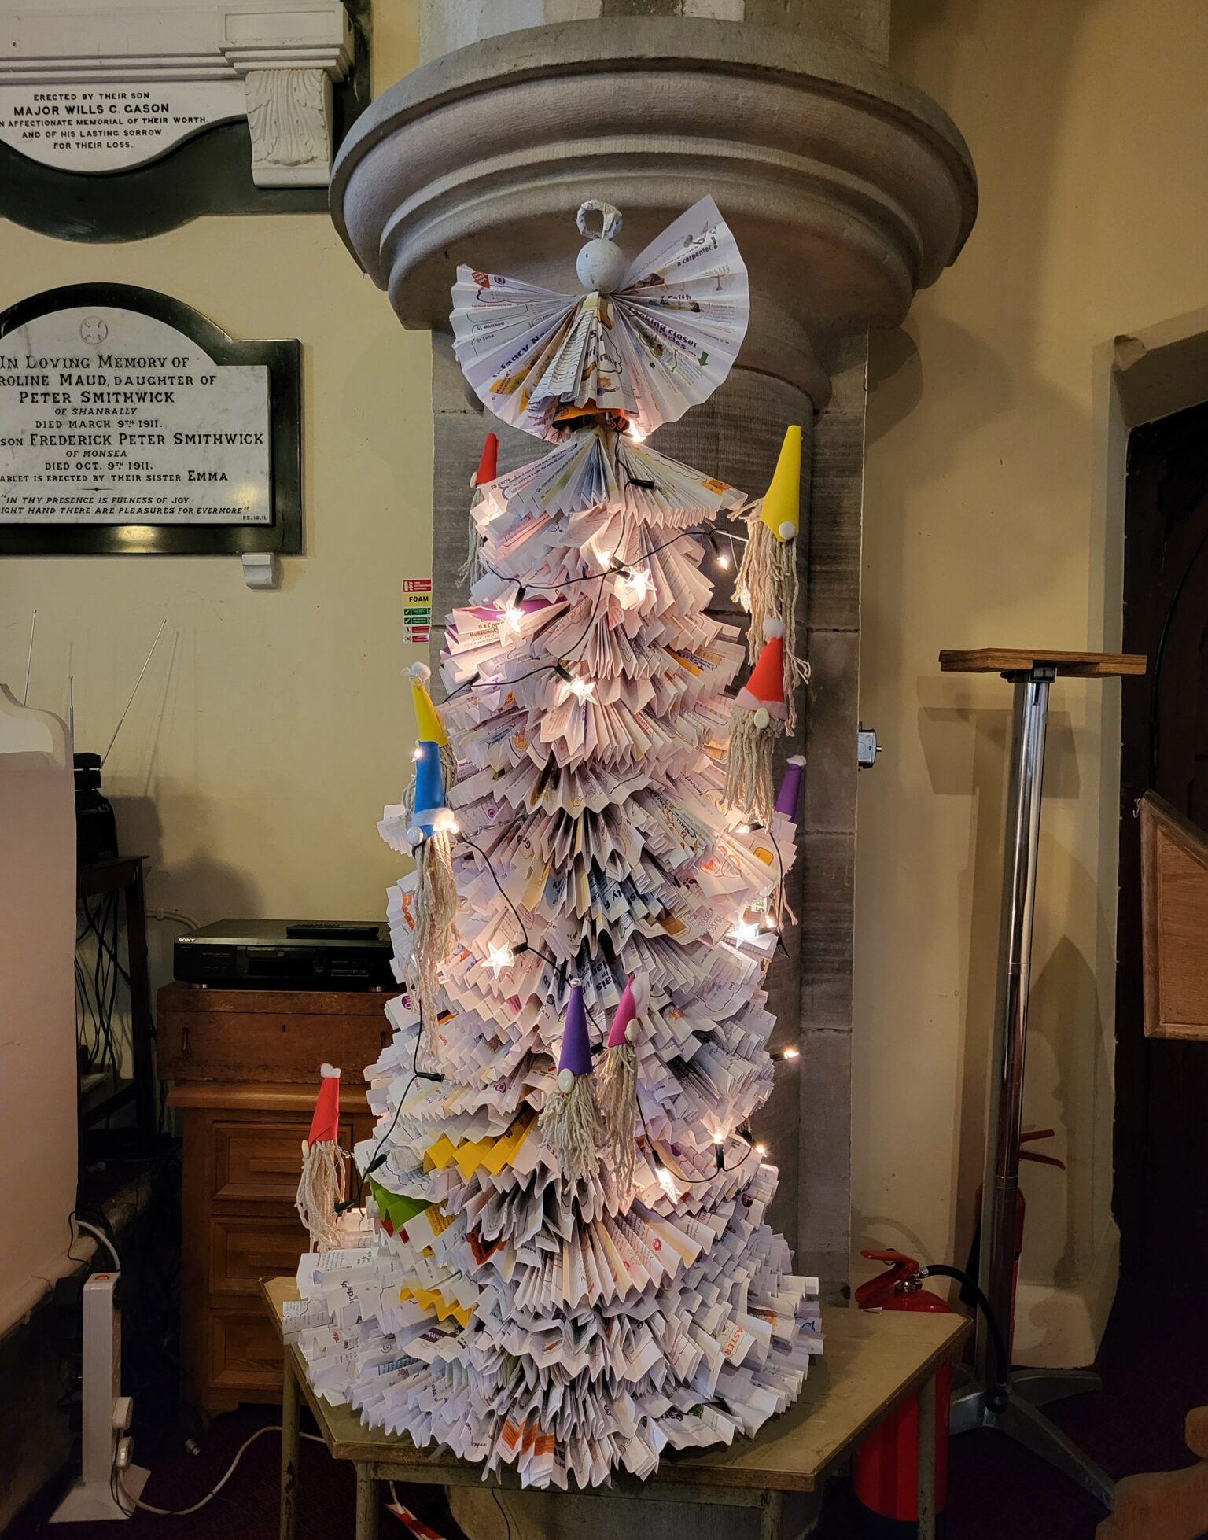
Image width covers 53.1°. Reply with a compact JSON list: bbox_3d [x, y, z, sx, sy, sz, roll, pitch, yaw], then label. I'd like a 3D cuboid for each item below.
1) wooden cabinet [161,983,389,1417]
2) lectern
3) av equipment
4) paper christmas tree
[{"bbox_3d":[-0.592,0.817,2.452,0.475,0.820,0.380,1,1,3],"label":"wooden cabinet"},{"bbox_3d":[0.760,0.507,2.298,0.520,1.475,0.500,1,1,-3],"label":"lectern"},{"bbox_3d":[-0.584,0.362,2.410,0.435,0.092,0.280,1,1,3],"label":"av equipment"},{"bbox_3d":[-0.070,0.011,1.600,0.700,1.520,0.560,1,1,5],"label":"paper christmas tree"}]

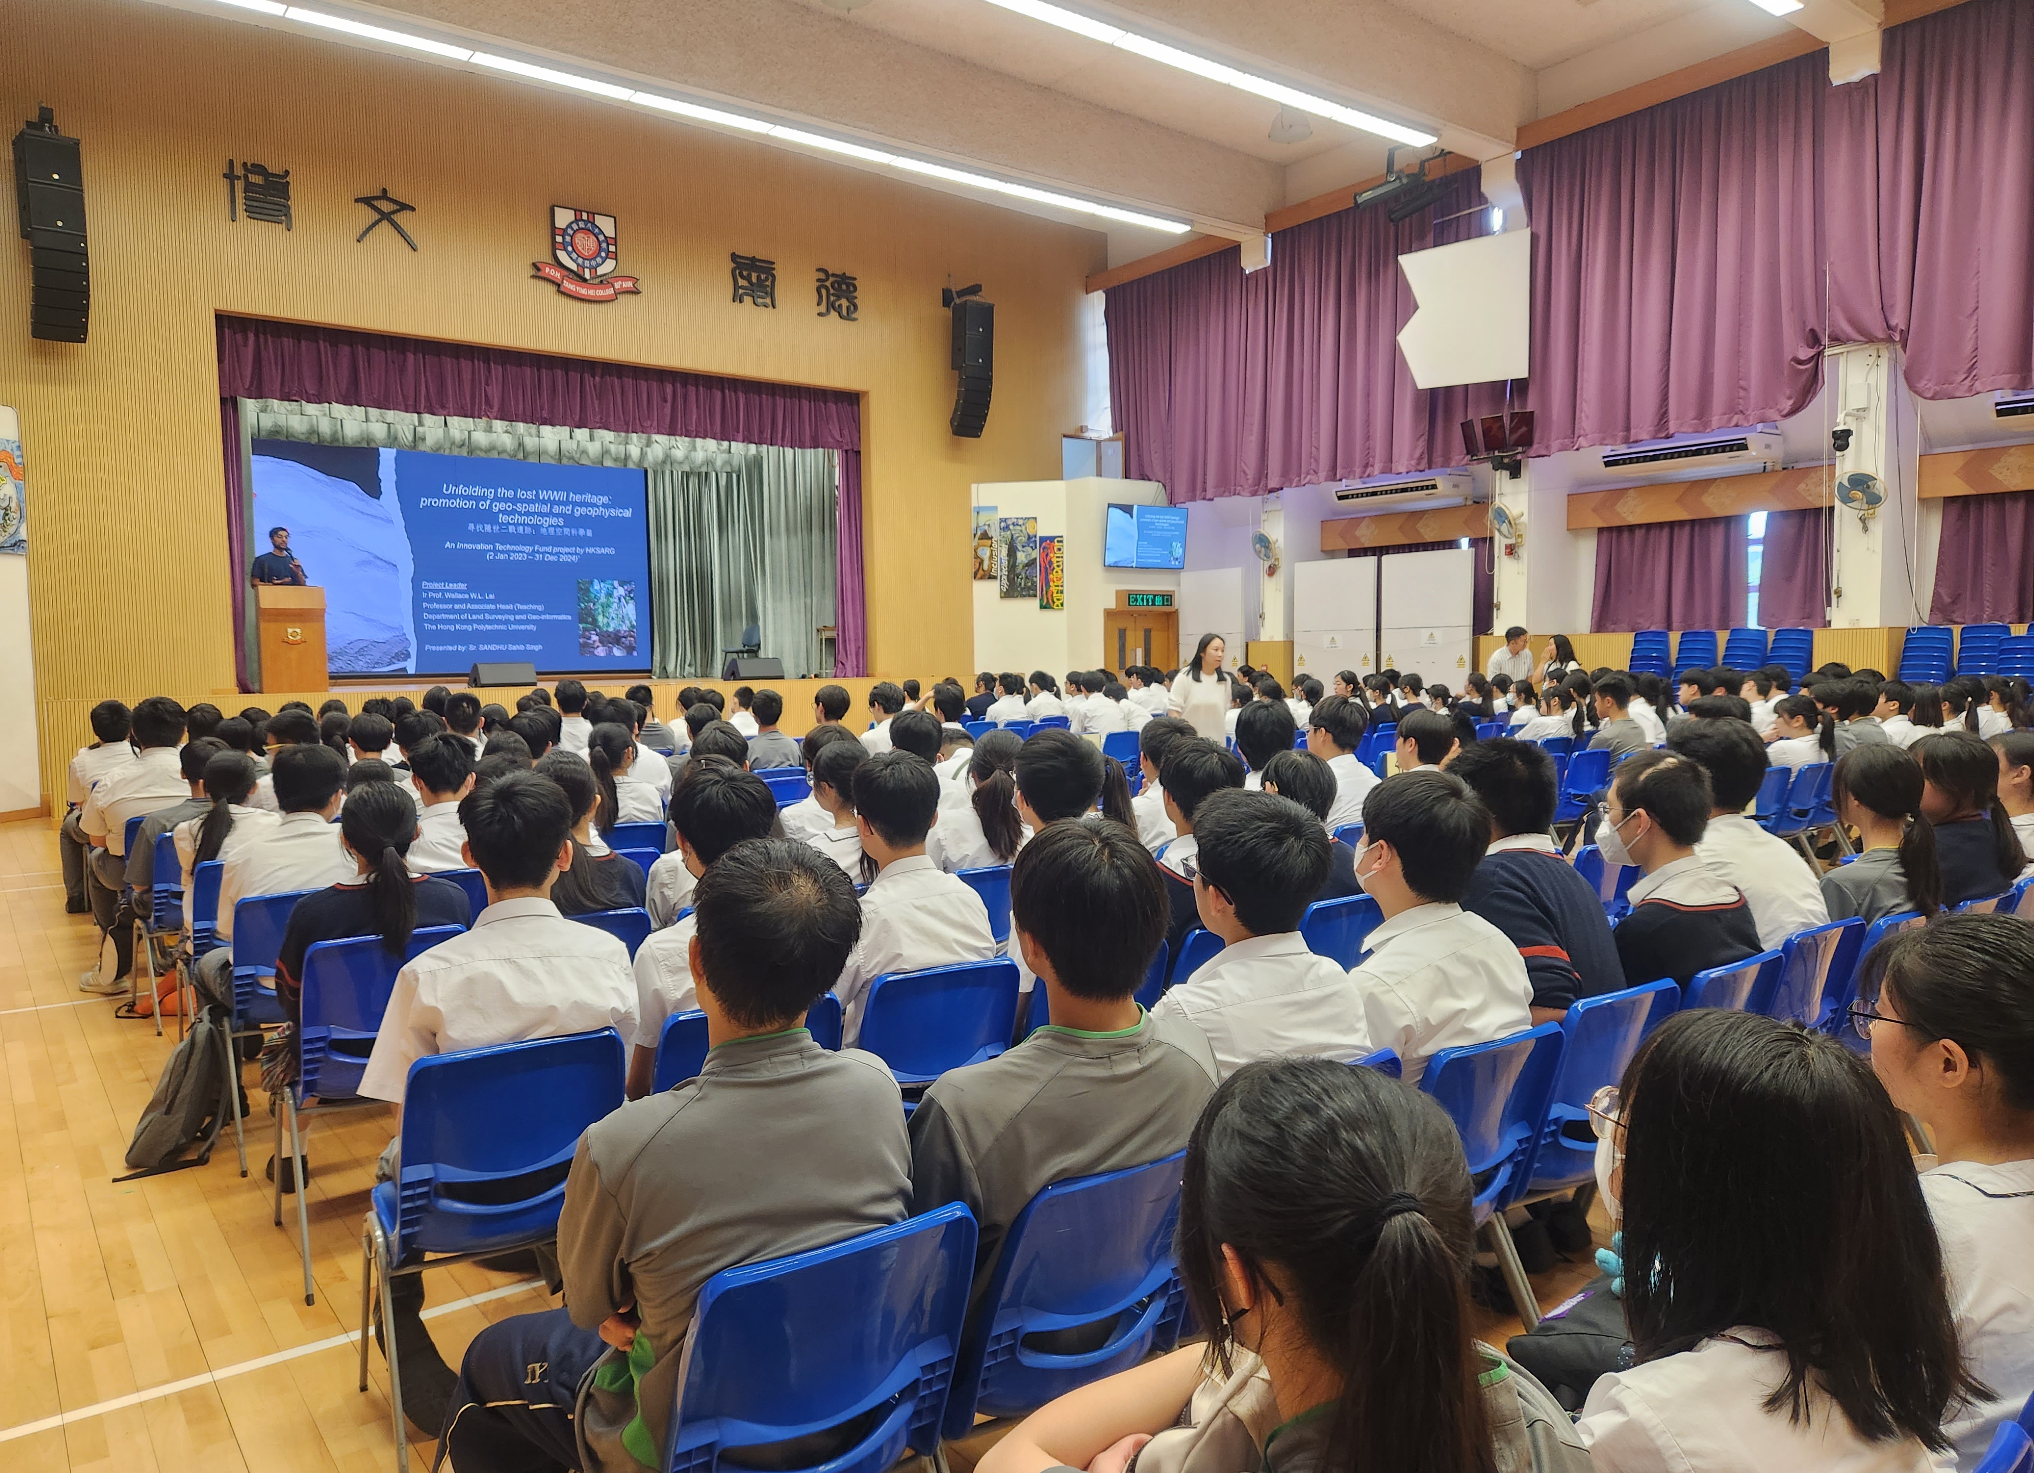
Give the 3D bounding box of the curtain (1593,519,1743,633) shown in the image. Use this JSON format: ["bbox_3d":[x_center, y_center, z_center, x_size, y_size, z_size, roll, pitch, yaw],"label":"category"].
[{"bbox_3d":[7.481,-1.881,15.590,0.140,1.330,1.830,-4,5,-38],"label":"curtain"}]

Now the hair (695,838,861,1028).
[{"bbox_3d":[-0.264,0.216,1.500,0.180,0.200,0.205,-3,3,-32],"label":"hair"}]

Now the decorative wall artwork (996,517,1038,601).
[{"bbox_3d":[0.025,-2.633,19.991,0.528,1.197,0.030,-1,4,7],"label":"decorative wall artwork"}]

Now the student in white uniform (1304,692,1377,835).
[{"bbox_3d":[1.069,0.487,5.297,0.460,1.270,0.750,-3,4,-38],"label":"student in white uniform"}]

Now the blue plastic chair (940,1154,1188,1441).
[{"bbox_3d":[0.020,0.934,1.950,0.440,0.815,0.550,-3,4,-32],"label":"blue plastic chair"}]

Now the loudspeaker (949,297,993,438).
[{"bbox_3d":[-0.631,-5.208,19.336,0.480,1.850,0.420,-4,5,-38],"label":"loudspeaker"}]

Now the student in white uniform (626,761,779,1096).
[{"bbox_3d":[-0.705,0.678,2.944,0.460,1.260,0.720,-3,4,-37],"label":"student in white uniform"}]

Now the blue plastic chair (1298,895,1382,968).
[{"bbox_3d":[0.741,0.833,3.883,0.460,0.800,0.540,-4,4,-39],"label":"blue plastic chair"}]

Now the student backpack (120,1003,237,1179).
[{"bbox_3d":[-2.550,1.045,4.133,0.190,0.450,0.280,21,-10,-36],"label":"student backpack"}]

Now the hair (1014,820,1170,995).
[{"bbox_3d":[0.102,0.242,1.898,0.200,0.240,0.235,-3,4,-29],"label":"hair"}]

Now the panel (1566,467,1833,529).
[{"bbox_3d":[7.039,-2.424,13.824,0.120,0.390,3.000,-3,4,-37],"label":"panel"}]

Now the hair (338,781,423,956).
[{"bbox_3d":[-1.545,0.322,3.278,0.200,0.420,0.250,-3,4,-32],"label":"hair"}]

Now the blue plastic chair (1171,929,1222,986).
[{"bbox_3d":[0.374,0.842,3.536,0.430,0.800,0.550,-3,4,-34],"label":"blue plastic chair"}]

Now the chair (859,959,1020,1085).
[{"bbox_3d":[-0.280,0.870,3.042,0.440,0.815,0.550,-3,4,-31],"label":"chair"}]

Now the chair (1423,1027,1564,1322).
[{"bbox_3d":[0.673,0.898,2.522,0.430,0.800,0.550,-3,4,-34],"label":"chair"}]

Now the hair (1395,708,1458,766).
[{"bbox_3d":[1.529,0.003,5.050,0.180,0.220,0.220,-3,4,-40],"label":"hair"}]

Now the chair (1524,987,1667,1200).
[{"bbox_3d":[1.060,0.890,2.880,0.460,0.800,0.540,-3,4,-32],"label":"chair"}]

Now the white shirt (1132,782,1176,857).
[{"bbox_3d":[0.562,0.416,4.932,0.450,0.580,0.300,-3,4,-34],"label":"white shirt"}]

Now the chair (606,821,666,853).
[{"bbox_3d":[-1.733,0.743,5.675,0.430,0.800,0.550,-3,4,-34],"label":"chair"}]

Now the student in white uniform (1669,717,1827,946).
[{"bbox_3d":[1.525,0.588,3.276,0.470,1.260,0.750,-3,4,-38],"label":"student in white uniform"}]

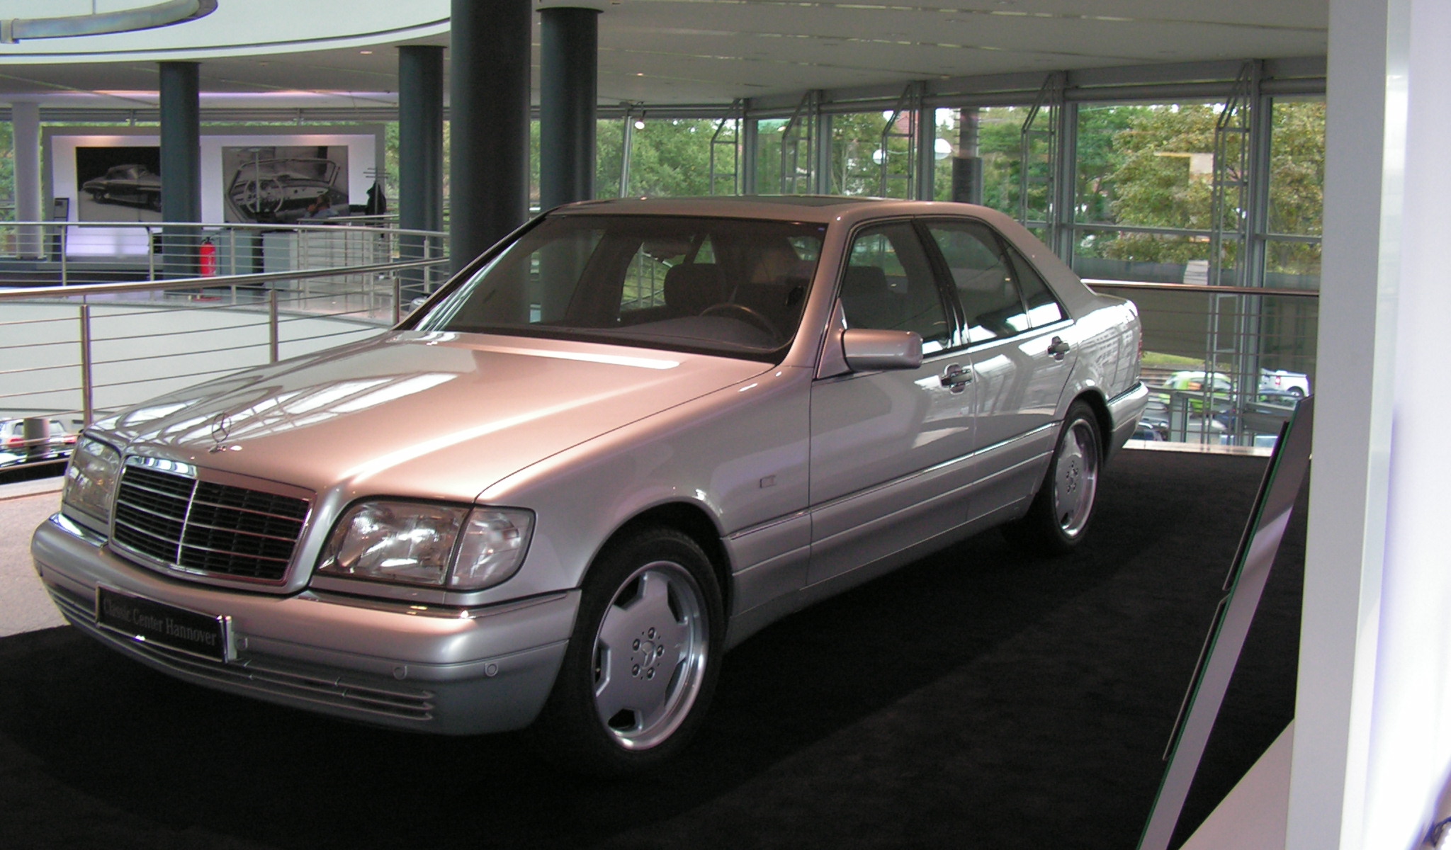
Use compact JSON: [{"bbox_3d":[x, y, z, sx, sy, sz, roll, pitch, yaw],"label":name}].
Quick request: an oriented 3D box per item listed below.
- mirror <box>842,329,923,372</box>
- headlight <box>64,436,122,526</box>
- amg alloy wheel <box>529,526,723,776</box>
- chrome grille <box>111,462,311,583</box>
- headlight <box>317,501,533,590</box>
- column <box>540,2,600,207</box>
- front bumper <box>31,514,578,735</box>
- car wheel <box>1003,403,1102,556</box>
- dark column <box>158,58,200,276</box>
[{"bbox_3d":[0.495,-0.235,4.767,0.210,0.135,0.130,6,11,34],"label":"mirror"},{"bbox_3d":[-1.780,0.152,4.324,0.460,0.200,0.280,6,11,34],"label":"headlight"},{"bbox_3d":[-0.289,0.600,4.052,0.240,0.670,0.670,6,11,34],"label":"amg alloy wheel"},{"bbox_3d":[-1.342,0.246,3.829,0.720,0.225,0.130,6,11,34],"label":"chrome grille"},{"bbox_3d":[-0.713,0.271,3.608,0.460,0.200,0.280,6,11,34],"label":"headlight"},{"bbox_3d":[-1.436,-2.212,13.889,0.540,3.146,0.540,0,9,0],"label":"column"},{"bbox_3d":[-1.271,0.508,3.979,1.860,0.370,0.550,6,11,34],"label":"front bumper"},{"bbox_3d":[1.409,0.214,6.544,0.240,0.670,0.670,6,11,34],"label":"car wheel"},{"bbox_3d":[-7.481,-3.334,20.796,0.540,3.146,0.540,0,9,0],"label":"dark column"}]

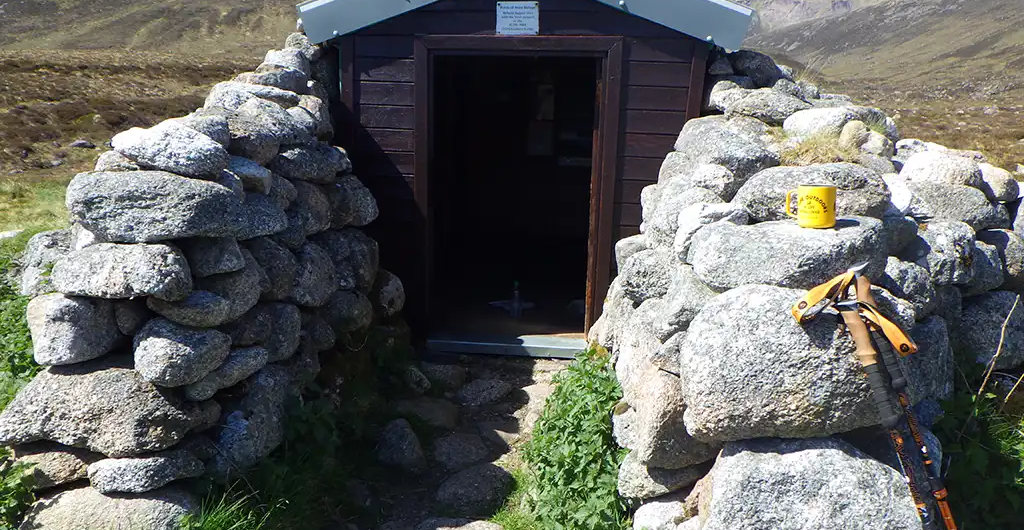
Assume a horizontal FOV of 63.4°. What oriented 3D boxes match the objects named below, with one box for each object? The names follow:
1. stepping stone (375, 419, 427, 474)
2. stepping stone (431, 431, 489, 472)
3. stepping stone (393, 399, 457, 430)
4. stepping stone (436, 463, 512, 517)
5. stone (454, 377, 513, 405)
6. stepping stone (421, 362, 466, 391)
[{"bbox_3d":[-0.445,0.742,3.319,0.189,0.180,0.247,3,11,6],"label":"stepping stone"},{"bbox_3d":[-0.203,0.770,3.350,0.224,0.120,0.247,3,11,6],"label":"stepping stone"},{"bbox_3d":[-0.382,0.683,3.720,0.273,0.100,0.275,3,11,6],"label":"stepping stone"},{"bbox_3d":[-0.140,0.844,3.044,0.277,0.140,0.274,3,11,6],"label":"stepping stone"},{"bbox_3d":[-0.136,0.630,3.987,0.269,0.100,0.298,3,11,6],"label":"stone"},{"bbox_3d":[-0.339,0.569,4.111,0.216,0.120,0.252,3,11,6],"label":"stepping stone"}]

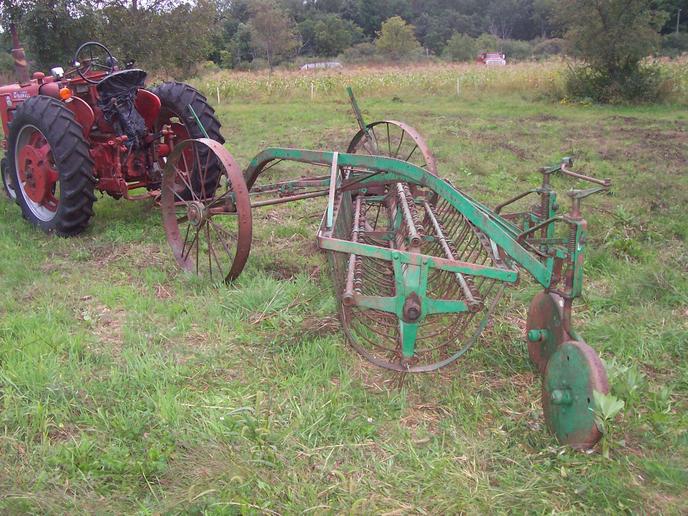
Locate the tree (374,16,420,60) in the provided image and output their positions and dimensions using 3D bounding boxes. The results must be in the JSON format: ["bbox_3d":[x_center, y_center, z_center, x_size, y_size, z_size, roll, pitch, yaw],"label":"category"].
[{"bbox_3d":[6.184,-24.966,85.000,5.400,6.200,5.400,1,16,4],"label":"tree"}]

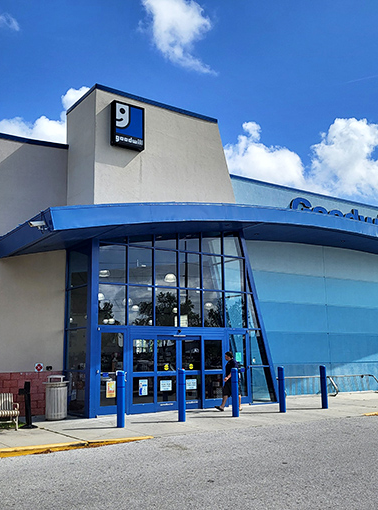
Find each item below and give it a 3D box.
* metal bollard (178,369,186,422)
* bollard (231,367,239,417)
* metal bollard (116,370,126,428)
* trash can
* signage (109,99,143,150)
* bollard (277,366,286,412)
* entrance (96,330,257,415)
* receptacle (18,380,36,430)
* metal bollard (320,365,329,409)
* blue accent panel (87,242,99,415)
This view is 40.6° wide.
[{"bbox_3d":[-0.179,3.500,12.751,0.175,1.258,0.175,-1,-11,0],"label":"metal bollard"},{"bbox_3d":[1.286,3.820,14.224,0.180,1.290,0.180,-1,-12,0],"label":"bollard"},{"bbox_3d":[-1.575,3.341,11.848,0.175,1.268,0.175,6,-13,-32],"label":"metal bollard"},{"bbox_3d":[-3.544,3.817,13.710,0.650,1.133,0.650,-1,-11,0],"label":"trash can"},{"bbox_3d":[-1.890,-3.998,15.934,1.010,1.393,0.236,6,-13,-32],"label":"signage"},{"bbox_3d":[2.617,3.777,14.372,0.175,1.249,0.175,6,-13,-32],"label":"bollard"},{"bbox_3d":[-0.173,3.678,16.319,6.000,2.460,0.300,7,-14,-32],"label":"entrance"},{"bbox_3d":[-3.760,3.540,12.083,0.430,1.049,0.360,6,-13,-32],"label":"receptacle"},{"bbox_3d":[4.231,4.157,16.105,0.180,1.290,0.180,7,-14,-32],"label":"metal bollard"},{"bbox_3d":[-2.805,2.079,14.932,0.250,5.120,0.250,7,-14,-32],"label":"blue accent panel"}]

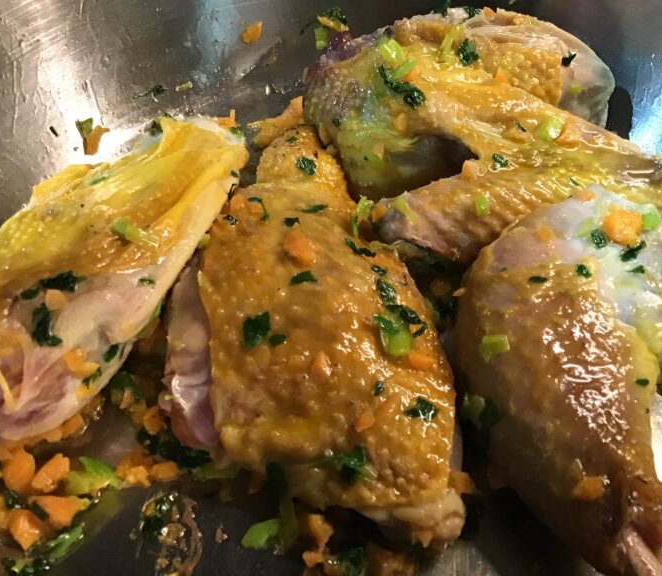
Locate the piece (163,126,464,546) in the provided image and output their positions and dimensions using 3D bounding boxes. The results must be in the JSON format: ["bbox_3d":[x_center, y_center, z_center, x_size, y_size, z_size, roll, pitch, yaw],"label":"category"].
[{"bbox_3d":[-0.013,0.002,0.216,0.085,0.047,0.150,-8,51,-7],"label":"piece"}]

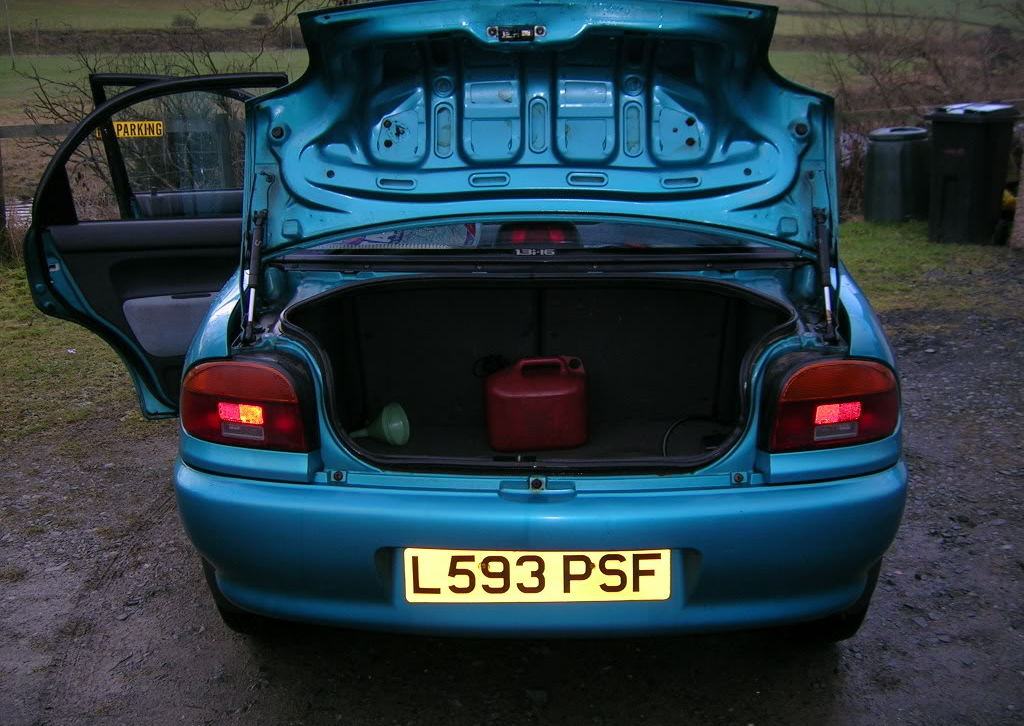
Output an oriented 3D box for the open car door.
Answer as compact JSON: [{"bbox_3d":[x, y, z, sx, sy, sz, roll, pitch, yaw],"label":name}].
[{"bbox_3d":[-1.142,-0.391,3.443,0.920,1.090,0.220,-6,17,-21],"label":"open car door"}]

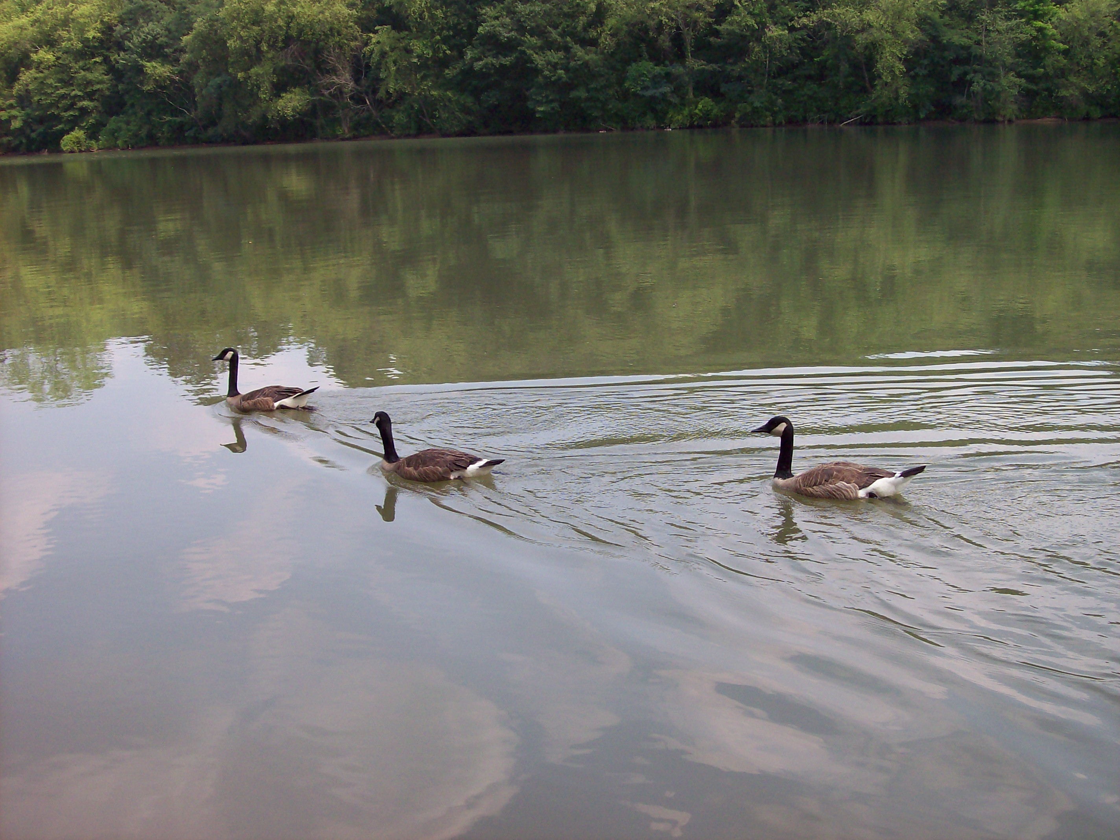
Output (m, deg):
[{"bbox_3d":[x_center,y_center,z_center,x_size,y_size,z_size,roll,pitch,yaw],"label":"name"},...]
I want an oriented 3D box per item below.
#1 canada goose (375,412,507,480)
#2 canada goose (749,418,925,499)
[{"bbox_3d":[-0.551,0.129,6.541,0.630,0.334,0.227,2,13,16],"label":"canada goose"},{"bbox_3d":[1.155,0.166,6.033,0.711,0.374,0.243,0,12,9],"label":"canada goose"}]

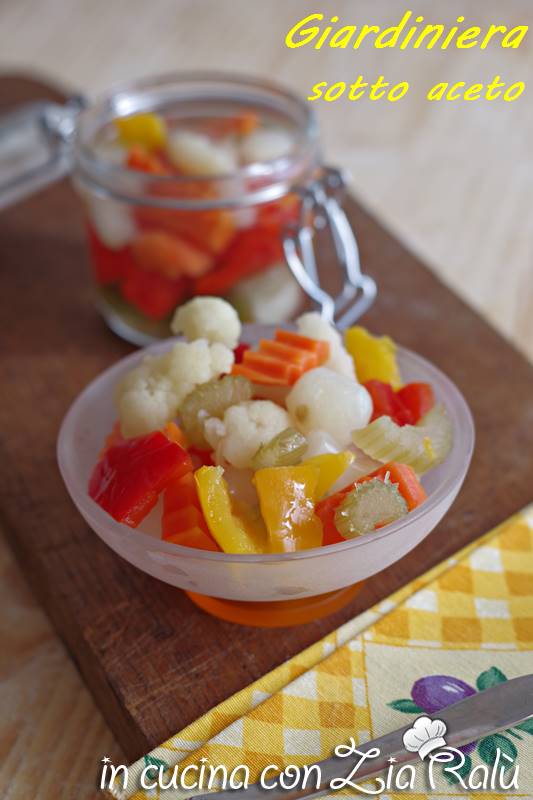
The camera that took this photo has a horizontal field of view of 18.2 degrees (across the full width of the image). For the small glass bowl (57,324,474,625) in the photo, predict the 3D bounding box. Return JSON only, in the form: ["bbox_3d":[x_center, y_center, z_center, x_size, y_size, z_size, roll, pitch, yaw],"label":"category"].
[{"bbox_3d":[0.000,0.032,0.548,0.133,0.056,0.133,-1,34,1],"label":"small glass bowl"}]

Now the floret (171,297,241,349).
[{"bbox_3d":[-0.021,-0.024,0.559,0.024,0.022,0.024,-1,33,0],"label":"floret"}]

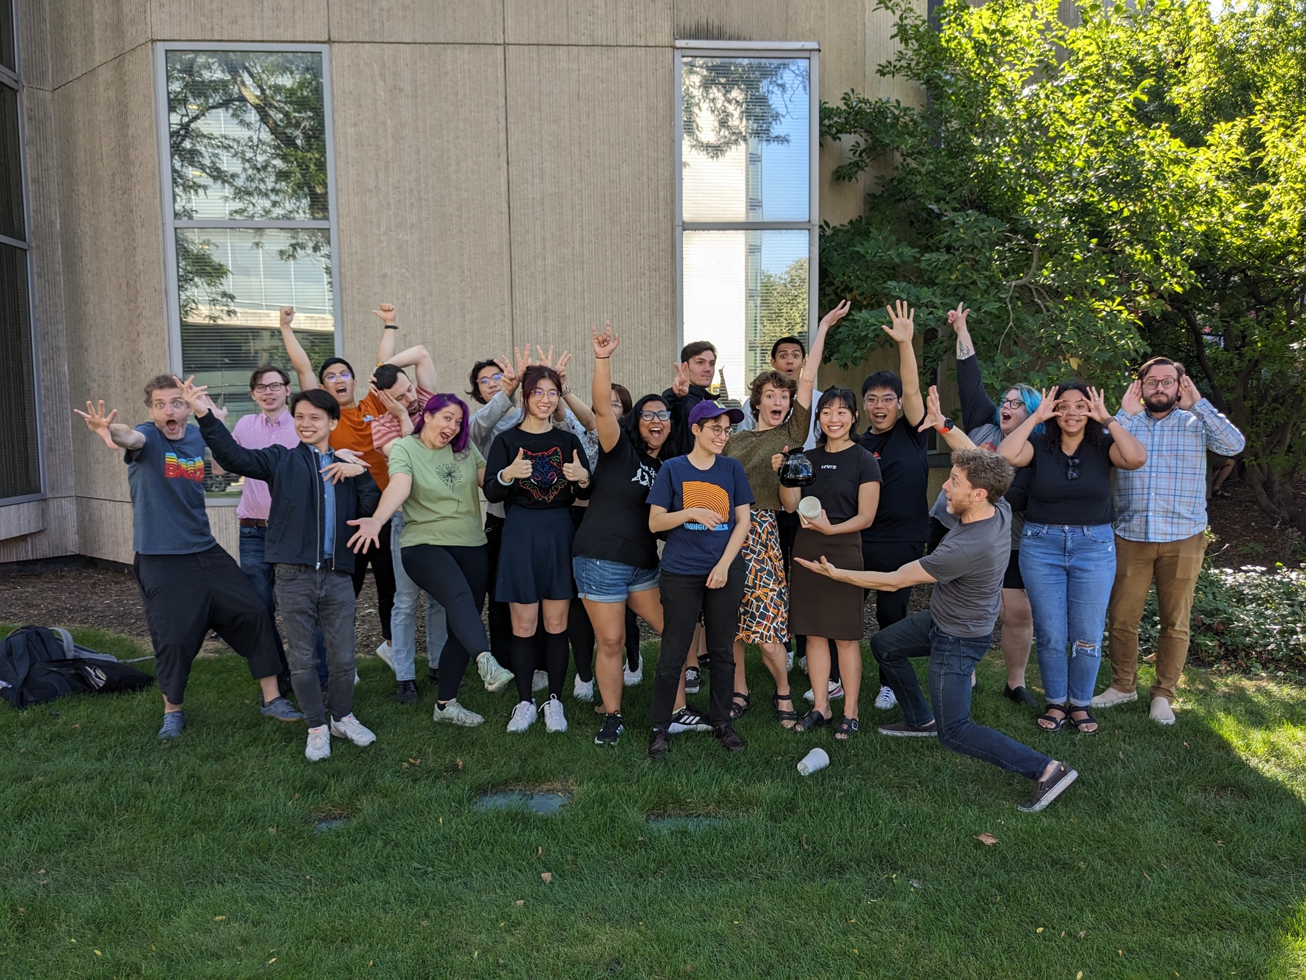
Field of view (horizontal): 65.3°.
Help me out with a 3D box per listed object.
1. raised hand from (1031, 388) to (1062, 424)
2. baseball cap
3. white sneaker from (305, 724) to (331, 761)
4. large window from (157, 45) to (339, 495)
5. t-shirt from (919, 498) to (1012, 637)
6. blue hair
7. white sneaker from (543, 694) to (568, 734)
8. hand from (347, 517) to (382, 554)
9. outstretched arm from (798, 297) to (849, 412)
[{"bbox_3d":[1.749,-0.377,4.530,0.135,0.165,0.100,-1,5,0],"label":"raised hand"},{"bbox_3d":[0.288,-0.354,4.680,0.270,0.140,0.180,3,7,38],"label":"baseball cap"},{"bbox_3d":[-1.488,1.100,4.520,0.110,0.115,0.290,-2,6,-16],"label":"white sneaker"},{"bbox_3d":[-3.433,-1.811,8.800,1.460,3.880,0.130,-1,5,-3],"label":"large window"},{"bbox_3d":[1.345,0.331,4.380,0.280,0.570,0.460,8,3,24],"label":"t-shirt"},{"bbox_3d":[1.893,-0.413,5.250,0.225,0.275,0.210,-2,6,-38],"label":"blue hair"},{"bbox_3d":[-0.485,1.088,5.009,0.105,0.120,0.275,-2,5,-8],"label":"white sneaker"},{"bbox_3d":[-1.287,0.203,4.550,0.150,0.160,0.075,-2,5,-8],"label":"hand"},{"bbox_3d":[0.854,-0.671,5.060,0.130,0.570,0.120,23,3,0],"label":"outstretched arm"}]

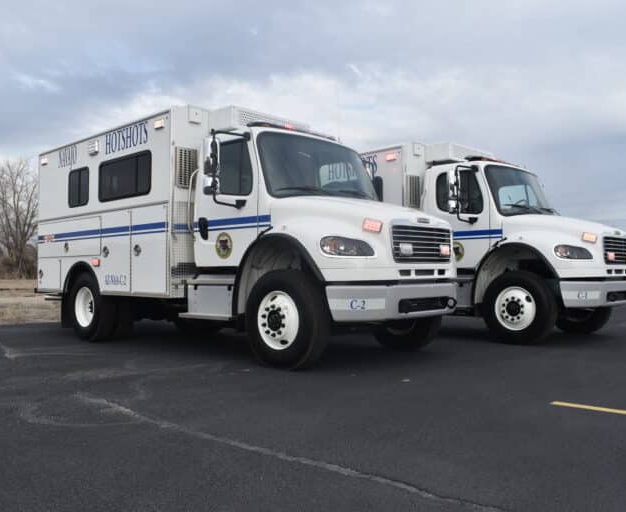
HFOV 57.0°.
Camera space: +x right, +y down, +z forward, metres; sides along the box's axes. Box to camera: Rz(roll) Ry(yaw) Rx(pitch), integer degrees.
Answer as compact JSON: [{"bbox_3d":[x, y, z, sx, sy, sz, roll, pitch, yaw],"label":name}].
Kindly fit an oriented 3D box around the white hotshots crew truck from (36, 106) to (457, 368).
[{"bbox_3d":[-1.395,-0.291,8.507,7.100,3.080,2.600,-2,-2,43],"label":"white hotshots crew truck"}]

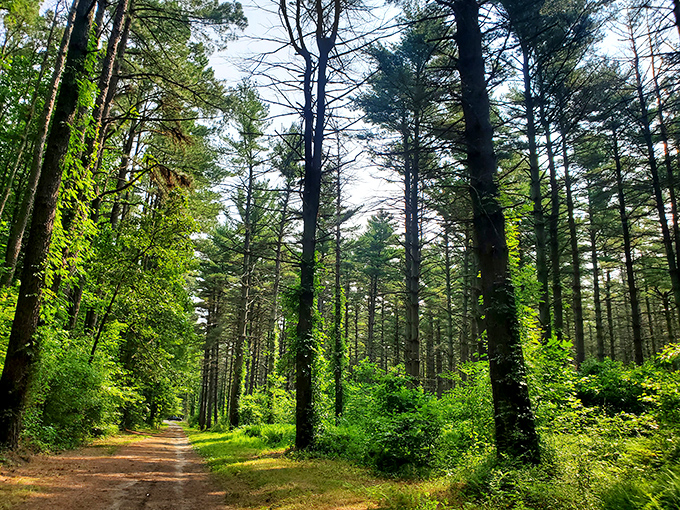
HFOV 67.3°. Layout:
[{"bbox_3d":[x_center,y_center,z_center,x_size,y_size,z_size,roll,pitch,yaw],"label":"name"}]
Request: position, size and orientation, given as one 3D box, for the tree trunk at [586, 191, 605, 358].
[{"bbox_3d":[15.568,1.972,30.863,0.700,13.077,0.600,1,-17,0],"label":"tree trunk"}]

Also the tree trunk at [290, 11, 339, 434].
[{"bbox_3d":[-1.213,-2.425,21.674,2.100,20.002,1.100,1,-17,0],"label":"tree trunk"}]

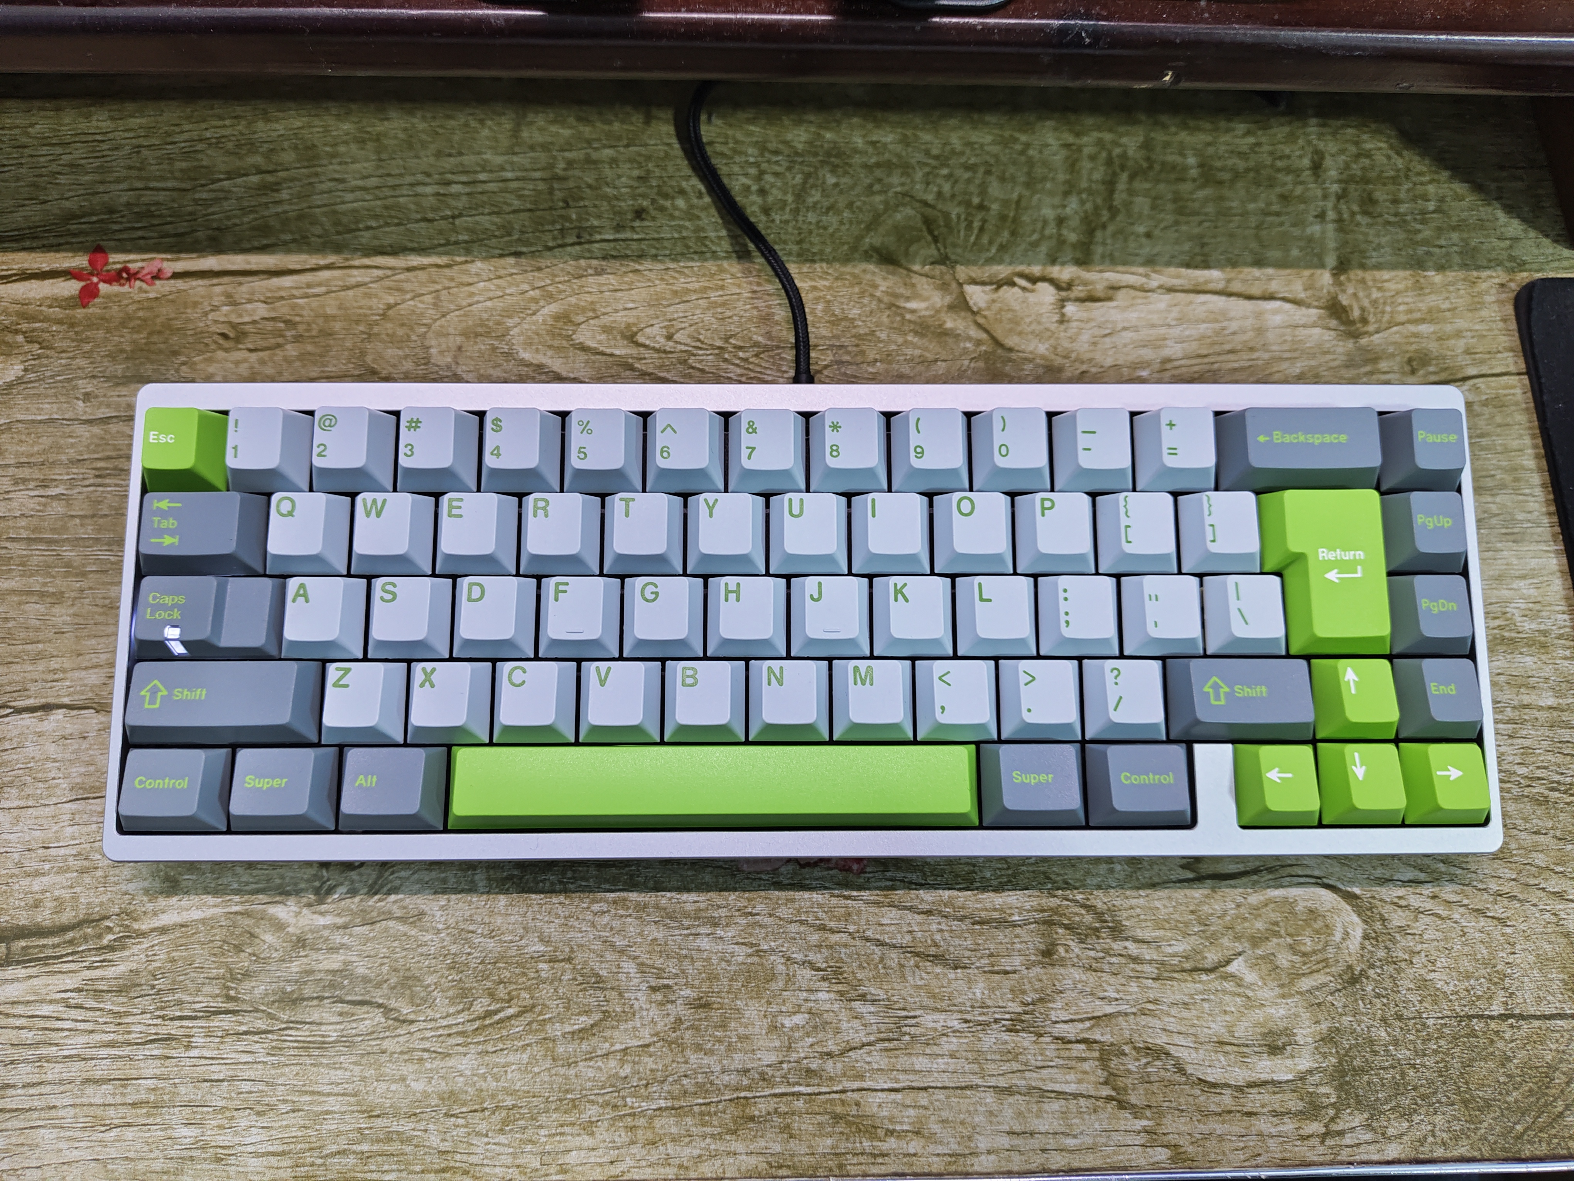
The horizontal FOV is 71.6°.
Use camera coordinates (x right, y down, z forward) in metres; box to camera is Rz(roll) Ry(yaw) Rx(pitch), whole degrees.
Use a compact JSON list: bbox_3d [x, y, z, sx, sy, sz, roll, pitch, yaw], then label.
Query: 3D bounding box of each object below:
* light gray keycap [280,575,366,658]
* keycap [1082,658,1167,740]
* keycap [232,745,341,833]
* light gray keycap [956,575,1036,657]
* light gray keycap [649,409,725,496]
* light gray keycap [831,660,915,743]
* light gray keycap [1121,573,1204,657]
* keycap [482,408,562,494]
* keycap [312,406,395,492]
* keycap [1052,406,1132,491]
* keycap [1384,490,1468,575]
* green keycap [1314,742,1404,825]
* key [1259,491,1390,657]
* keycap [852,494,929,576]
[{"bbox_3d":[-0.104,0.006,0.244,0.018,0.007,0.018,0,83,-1],"label":"light gray keycap"},{"bbox_3d":[0.077,0.024,0.244,0.018,0.008,0.018,0,83,-1],"label":"keycap"},{"bbox_3d":[-0.111,0.044,0.238,0.023,0.008,0.018,0,83,-1],"label":"keycap"},{"bbox_3d":[0.048,0.006,0.246,0.018,0.007,0.018,0,83,-1],"label":"light gray keycap"},{"bbox_3d":[-0.024,-0.032,0.249,0.018,0.009,0.018,0,83,-1],"label":"light gray keycap"},{"bbox_3d":[0.020,0.024,0.243,0.018,0.008,0.018,0,82,-1],"label":"light gray keycap"},{"bbox_3d":[0.086,0.005,0.247,0.018,0.007,0.018,0,83,-1],"label":"light gray keycap"},{"bbox_3d":[-0.062,-0.032,0.248,0.018,0.010,0.018,0,82,-1],"label":"keycap"},{"bbox_3d":[-0.100,-0.032,0.248,0.018,0.009,0.018,0,83,-1],"label":"keycap"},{"bbox_3d":[0.072,-0.032,0.251,0.018,0.009,0.018,0,82,-1],"label":"keycap"},{"bbox_3d":[0.148,-0.014,0.250,0.018,0.008,0.018,0,83,-1],"label":"keycap"},{"bbox_3d":[0.129,0.043,0.243,0.018,0.007,0.018,0,83,-1],"label":"green keycap"},{"bbox_3d":[0.124,-0.004,0.249,0.028,0.008,0.037,0,83,-1],"label":"key"},{"bbox_3d":[0.024,-0.013,0.249,0.018,0.007,0.018,0,82,-1],"label":"keycap"}]

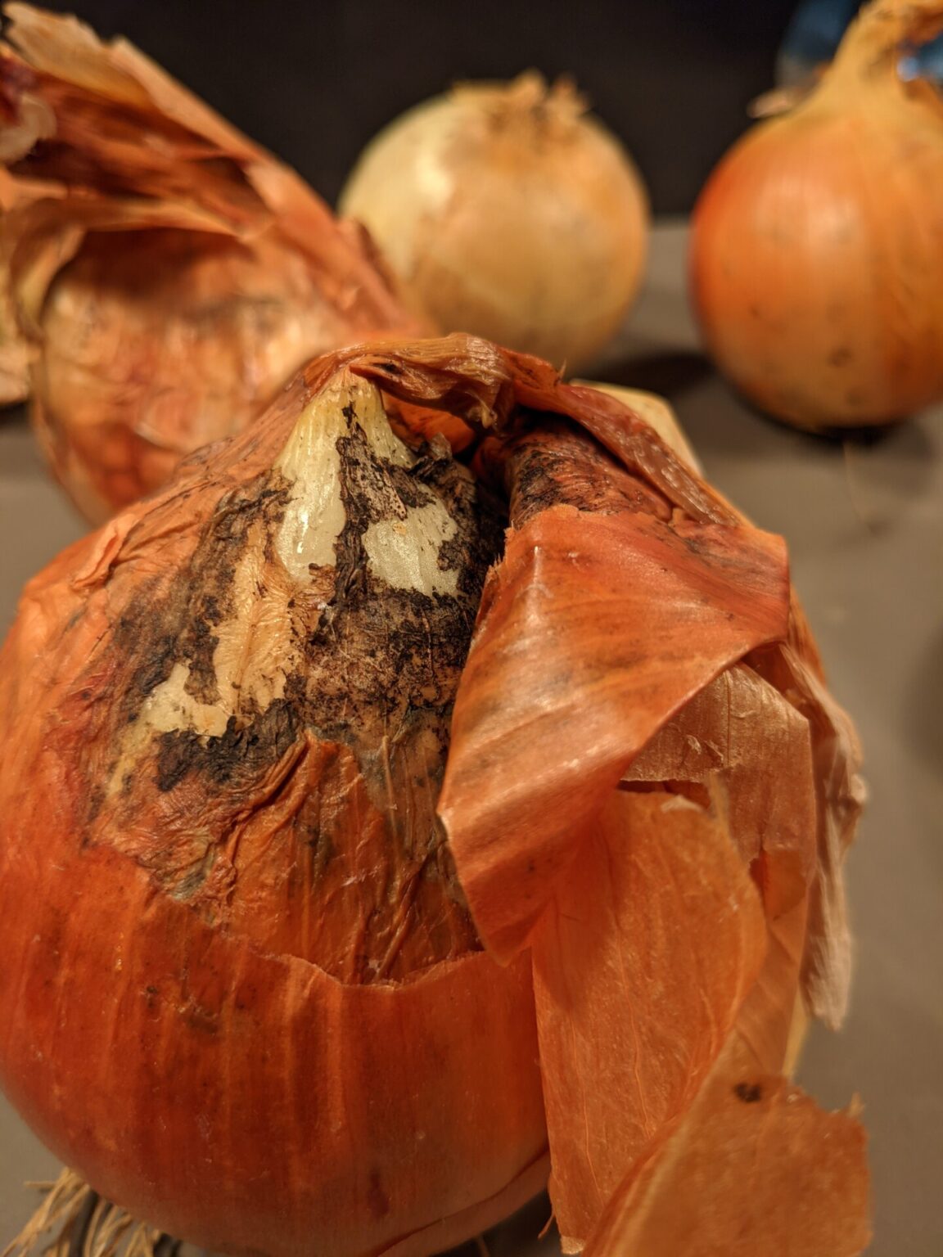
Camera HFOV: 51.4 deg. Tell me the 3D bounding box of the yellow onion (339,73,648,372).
[{"bbox_3d":[0.006,-0.099,0.243,0.077,0.073,0.077,6,39,-5],"label":"yellow onion"}]

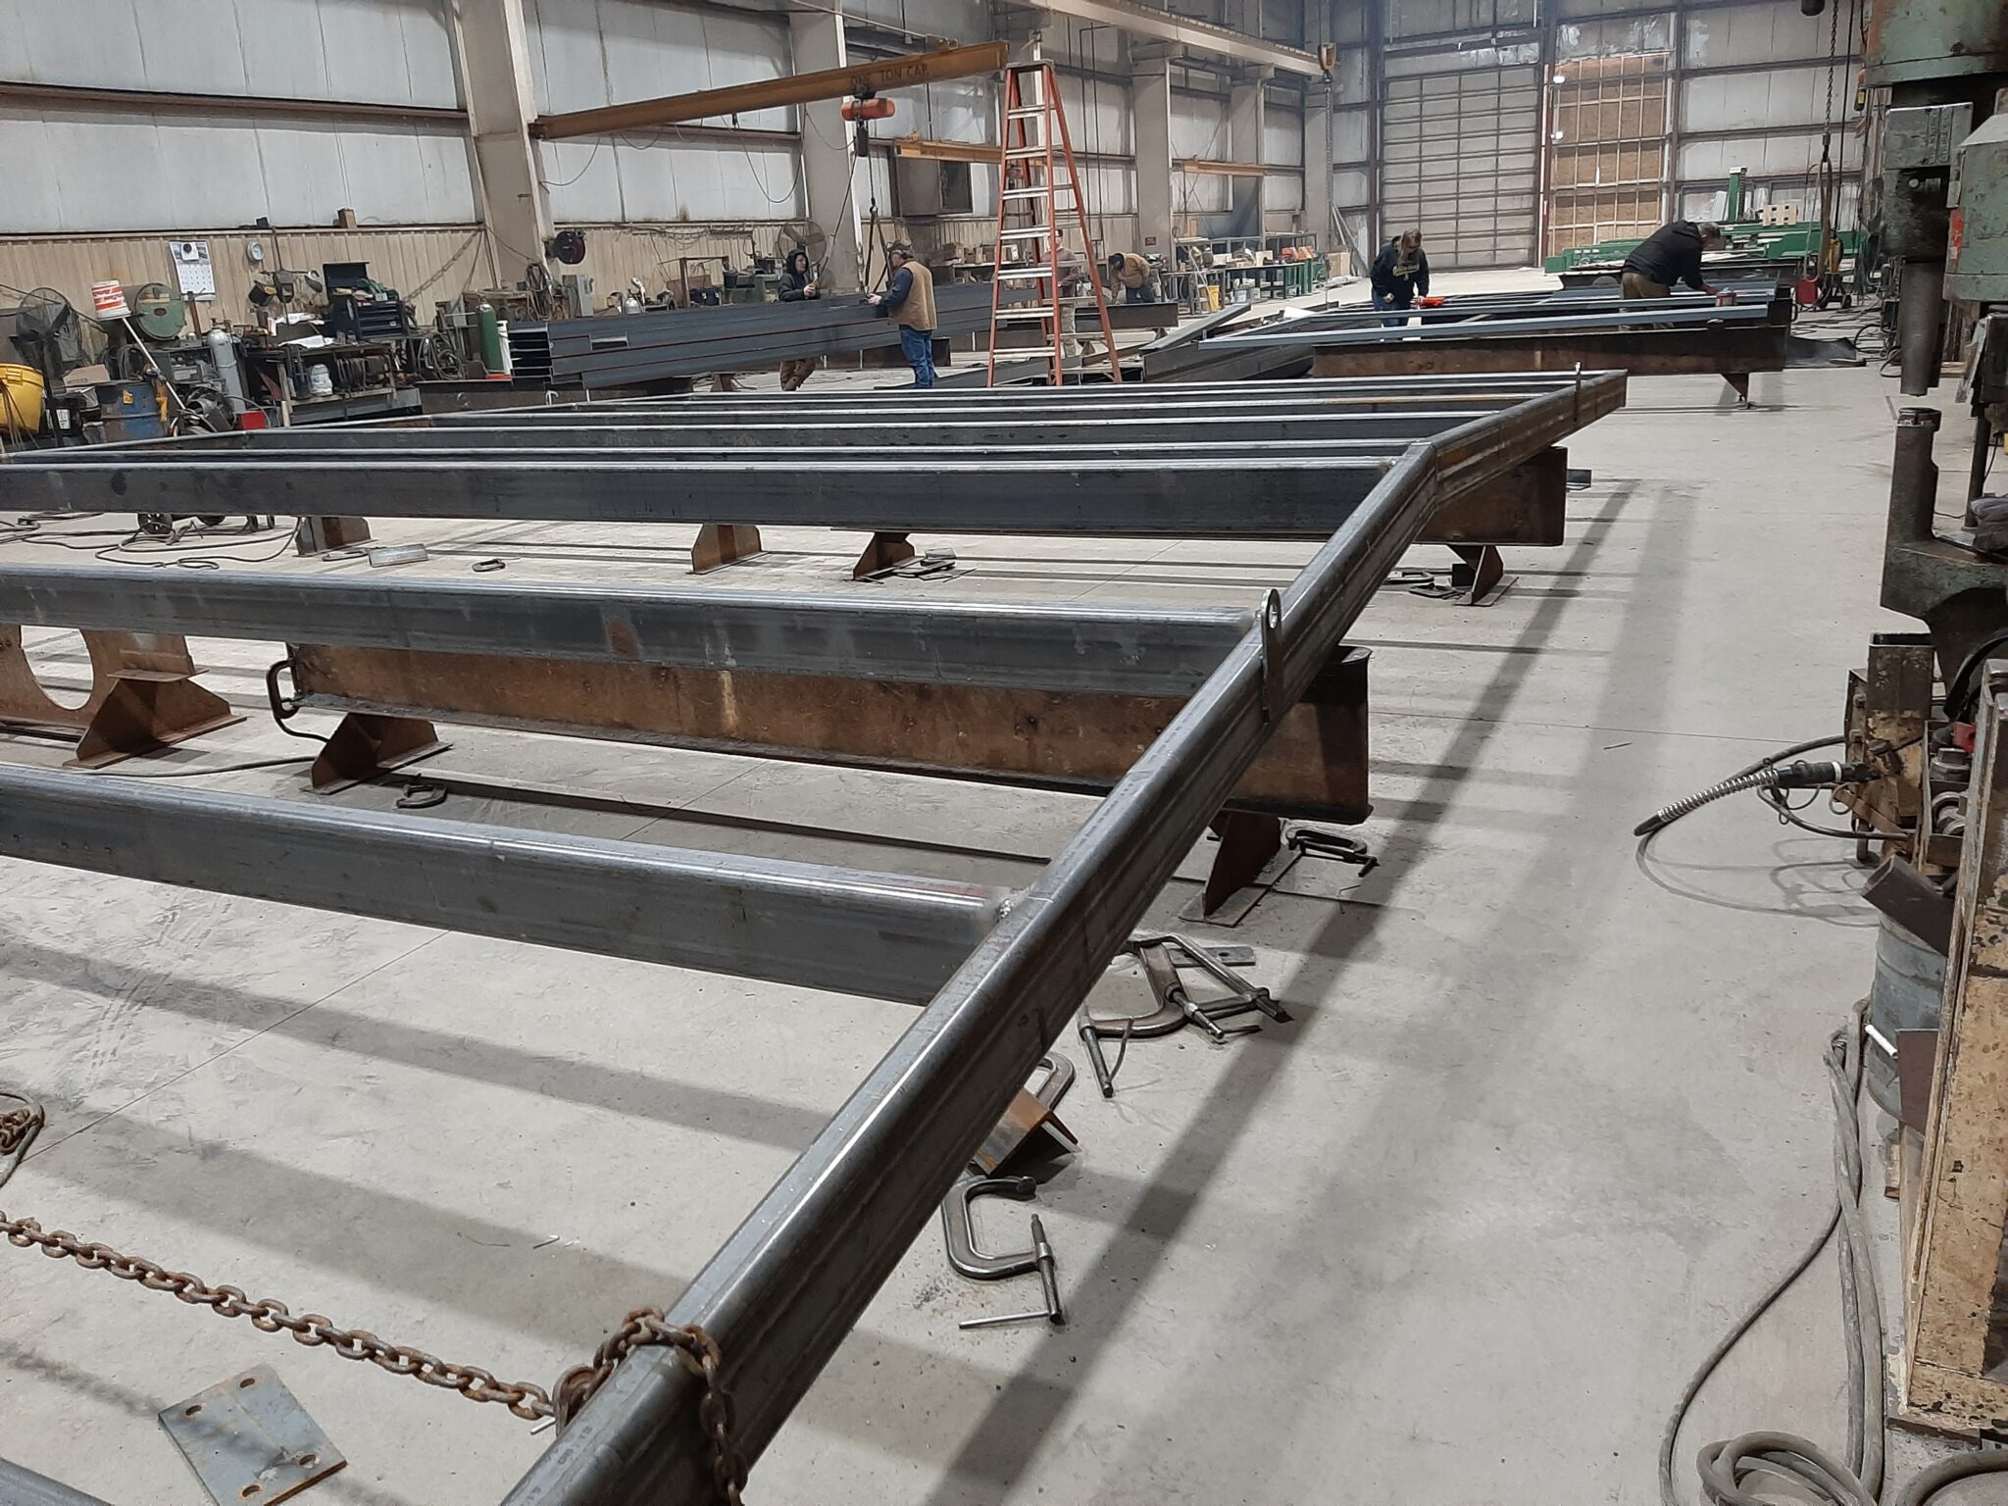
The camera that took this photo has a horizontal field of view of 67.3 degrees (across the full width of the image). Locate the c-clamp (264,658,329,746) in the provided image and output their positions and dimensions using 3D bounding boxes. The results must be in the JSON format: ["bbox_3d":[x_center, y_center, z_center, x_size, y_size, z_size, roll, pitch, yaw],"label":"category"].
[{"bbox_3d":[-2.446,-0.176,5.220,0.190,0.280,0.100,-12,20,-24],"label":"c-clamp"}]

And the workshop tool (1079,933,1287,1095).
[{"bbox_3d":[0.358,0.537,3.203,0.430,0.110,0.580,6,21,26],"label":"workshop tool"}]

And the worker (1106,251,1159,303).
[{"bbox_3d":[1.903,-6.802,22.732,0.760,1.430,0.580,-9,19,-15],"label":"worker"}]

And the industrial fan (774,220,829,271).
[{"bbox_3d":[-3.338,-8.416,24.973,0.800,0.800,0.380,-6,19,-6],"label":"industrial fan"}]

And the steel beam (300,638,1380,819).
[{"bbox_3d":[-0.827,-0.207,4.490,3.800,0.410,0.150,6,21,26],"label":"steel beam"}]

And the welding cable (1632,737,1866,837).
[{"bbox_3d":[1.942,0.092,3.909,0.560,0.280,0.240,6,21,26],"label":"welding cable"}]

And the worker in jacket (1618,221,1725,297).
[{"bbox_3d":[6.090,-4.087,13.760,0.880,1.460,0.580,-10,19,-18],"label":"worker in jacket"}]

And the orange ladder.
[{"bbox_3d":[0.342,-3.876,11.931,0.680,2.930,1.550,5,20,24],"label":"orange ladder"}]

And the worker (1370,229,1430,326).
[{"bbox_3d":[4.341,-4.907,16.465,0.620,1.520,0.550,-6,19,-6],"label":"worker"}]

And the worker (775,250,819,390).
[{"bbox_3d":[-2.471,-5.130,18.107,0.460,1.730,0.500,7,21,28],"label":"worker"}]

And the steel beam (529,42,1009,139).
[{"bbox_3d":[-3.078,-7.837,18.005,7.375,0.320,0.160,8,22,32],"label":"steel beam"}]

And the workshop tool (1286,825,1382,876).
[{"bbox_3d":[0.860,0.258,4.000,0.280,0.070,0.220,6,21,26],"label":"workshop tool"}]

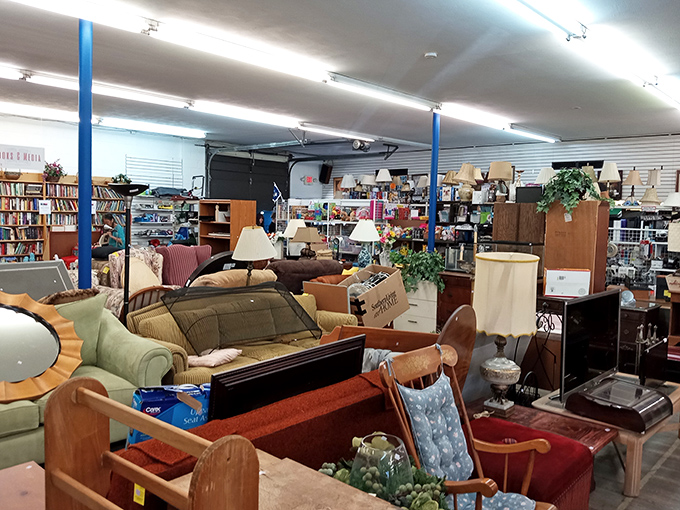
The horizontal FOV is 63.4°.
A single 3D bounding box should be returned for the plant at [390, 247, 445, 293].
[{"bbox_3d":[1.000,0.187,7.100,0.660,0.580,0.580,2,4,8],"label":"plant"}]

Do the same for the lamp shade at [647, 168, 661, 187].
[{"bbox_3d":[6.190,-1.525,10.850,0.240,0.320,0.240,4,5,30],"label":"lamp shade"}]

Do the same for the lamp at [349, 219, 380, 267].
[{"bbox_3d":[0.345,-0.142,7.600,0.420,0.708,0.420,2,4,3],"label":"lamp"}]

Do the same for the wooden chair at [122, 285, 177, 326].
[{"bbox_3d":[-1.584,0.718,4.980,0.620,0.950,0.680,1,4,-7],"label":"wooden chair"}]

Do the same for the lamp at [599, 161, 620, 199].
[{"bbox_3d":[4.958,-1.322,10.100,0.400,0.731,0.400,4,4,26],"label":"lamp"}]

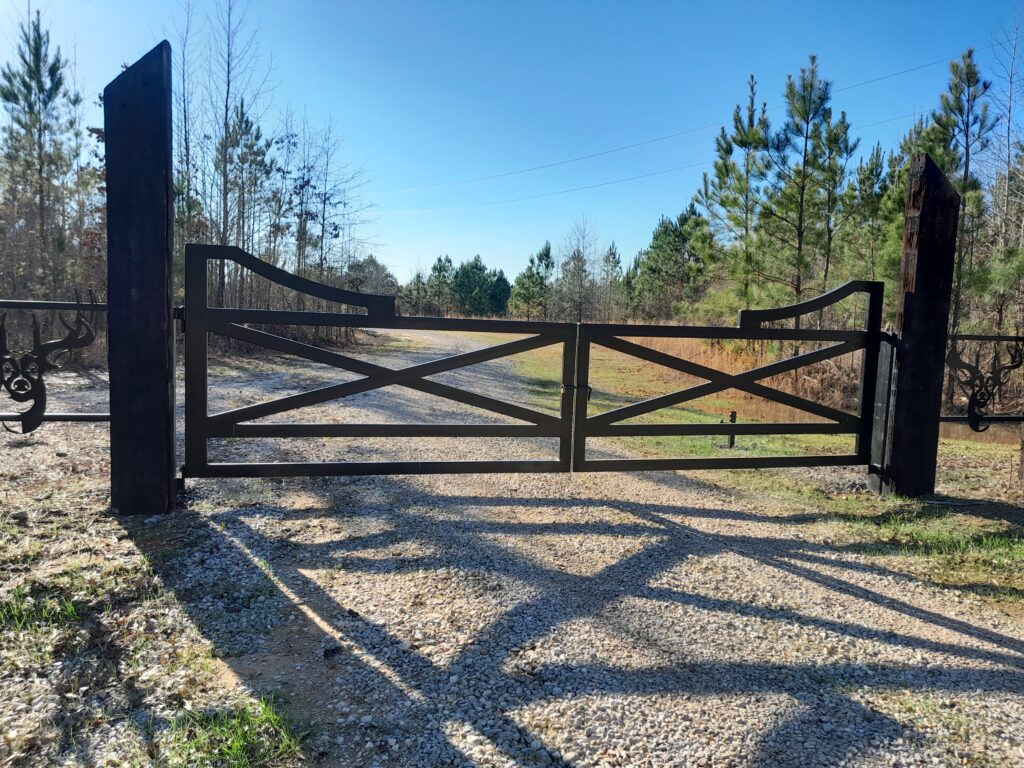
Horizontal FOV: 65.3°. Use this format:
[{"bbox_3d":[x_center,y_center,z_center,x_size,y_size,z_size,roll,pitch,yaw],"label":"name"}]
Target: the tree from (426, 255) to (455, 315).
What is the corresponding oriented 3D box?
[{"bbox_3d":[-6.266,-8.589,70.000,2.500,5.500,2.500,2,5,0],"label":"tree"}]

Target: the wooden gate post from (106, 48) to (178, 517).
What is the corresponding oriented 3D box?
[{"bbox_3d":[-1.993,-0.526,4.327,0.290,2.450,0.230,1,5,-12],"label":"wooden gate post"}]

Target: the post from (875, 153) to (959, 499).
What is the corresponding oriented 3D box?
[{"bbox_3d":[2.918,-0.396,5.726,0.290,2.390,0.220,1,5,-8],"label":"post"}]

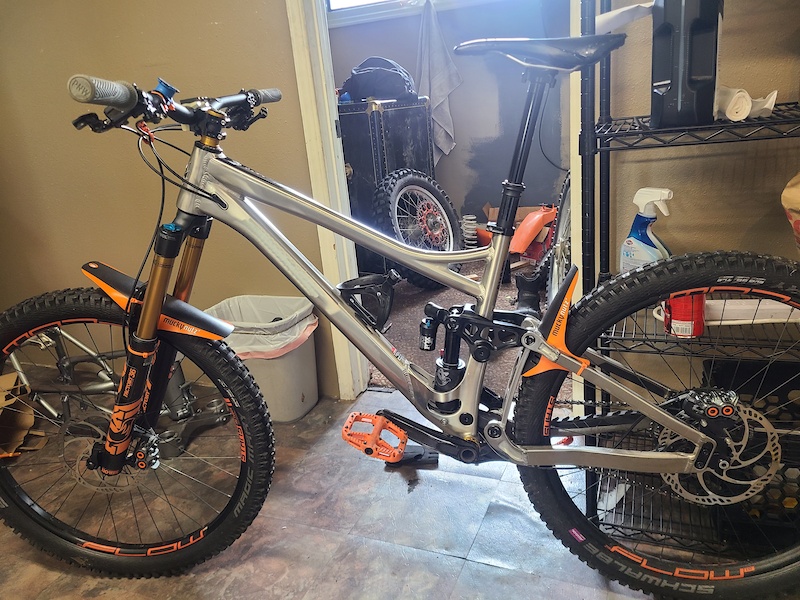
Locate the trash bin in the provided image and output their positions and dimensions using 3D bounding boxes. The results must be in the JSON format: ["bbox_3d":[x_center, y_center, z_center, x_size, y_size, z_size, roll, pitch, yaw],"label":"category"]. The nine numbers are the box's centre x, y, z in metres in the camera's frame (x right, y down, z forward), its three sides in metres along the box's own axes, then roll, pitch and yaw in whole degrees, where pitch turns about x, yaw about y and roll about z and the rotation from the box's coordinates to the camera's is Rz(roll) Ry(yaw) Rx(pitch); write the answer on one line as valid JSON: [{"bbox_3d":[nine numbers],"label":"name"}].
[{"bbox_3d":[-0.482,0.219,2.147,0.390,0.387,0.265,2,18,24],"label":"trash bin"}]

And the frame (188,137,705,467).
[{"bbox_3d":[0.069,-0.003,1.122,0.980,0.645,0.170,-3,15,10],"label":"frame"}]

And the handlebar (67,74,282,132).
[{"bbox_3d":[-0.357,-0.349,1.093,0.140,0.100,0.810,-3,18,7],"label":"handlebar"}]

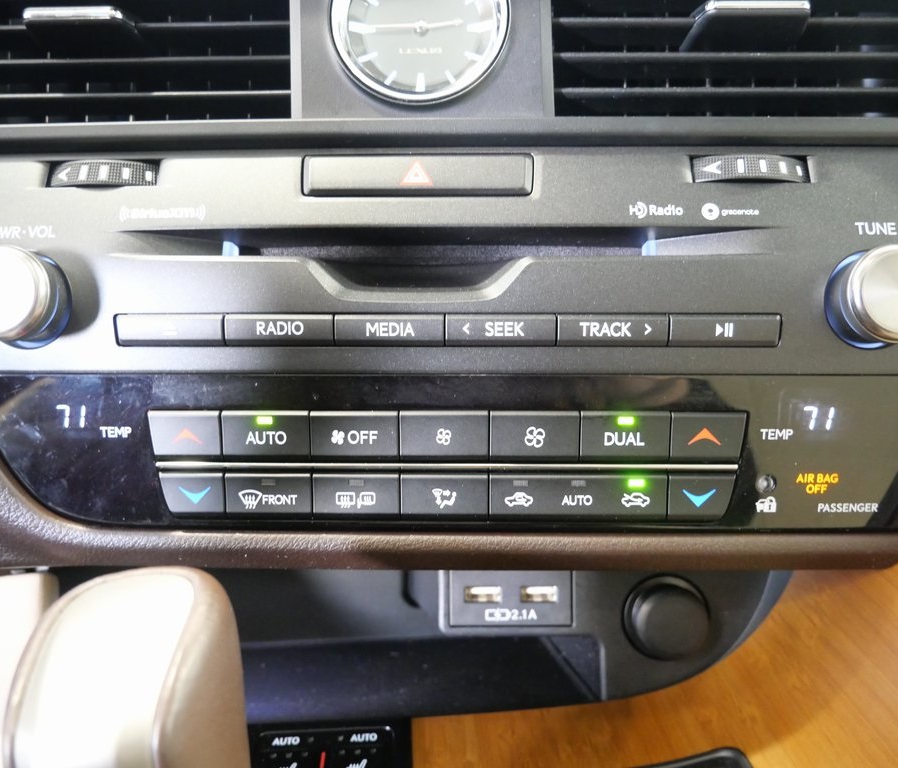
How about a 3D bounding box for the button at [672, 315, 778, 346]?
[{"bbox_3d":[0.083,-0.016,0.233,0.033,0.010,0.006,0,-2,1],"label":"button"}]

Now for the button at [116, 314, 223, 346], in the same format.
[{"bbox_3d":[-0.084,-0.016,0.235,0.033,0.010,0.006,0,-2,1],"label":"button"}]

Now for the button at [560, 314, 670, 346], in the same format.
[{"bbox_3d":[0.049,-0.016,0.233,0.033,0.010,0.006,0,-2,1],"label":"button"}]

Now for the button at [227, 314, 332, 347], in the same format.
[{"bbox_3d":[-0.051,-0.016,0.235,0.033,0.010,0.006,0,-2,1],"label":"button"}]

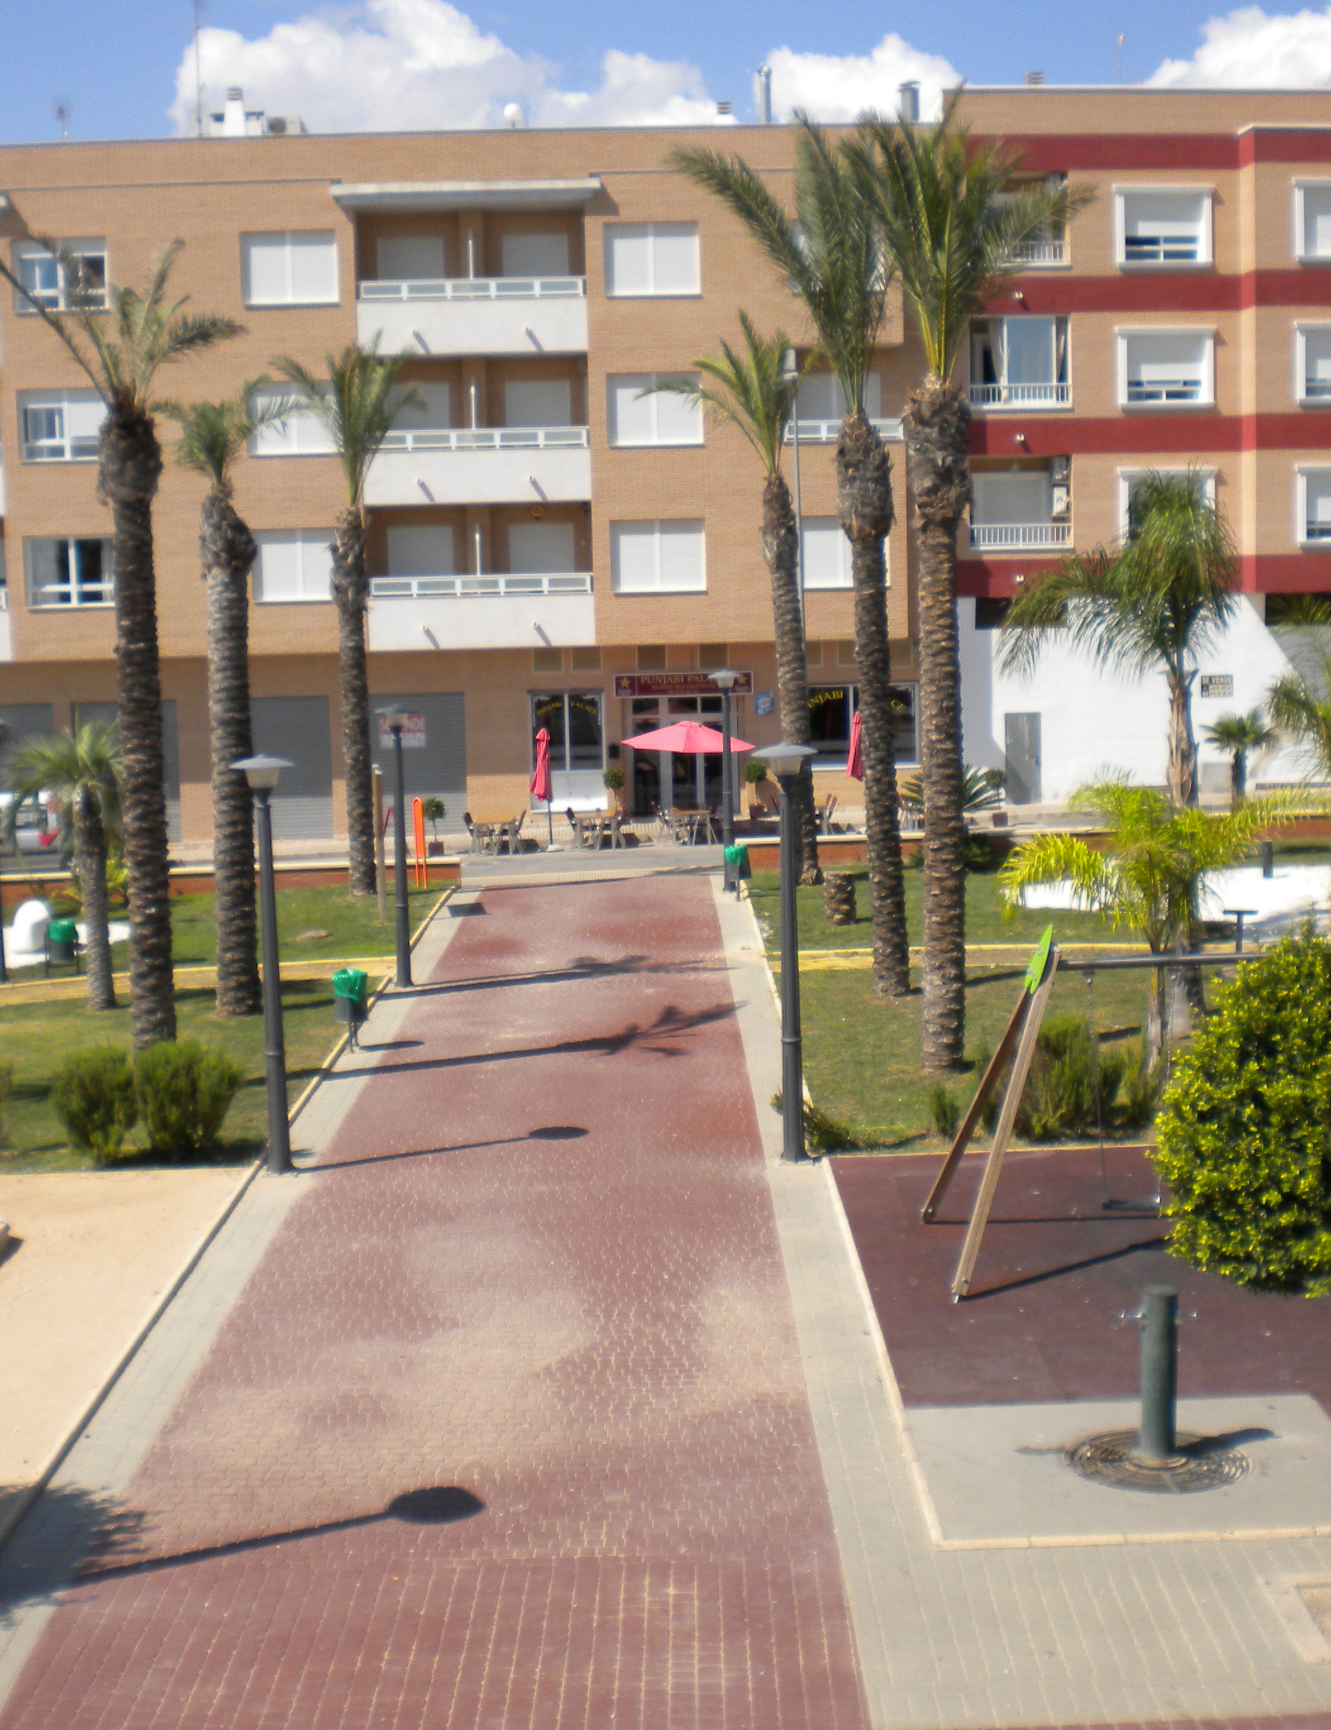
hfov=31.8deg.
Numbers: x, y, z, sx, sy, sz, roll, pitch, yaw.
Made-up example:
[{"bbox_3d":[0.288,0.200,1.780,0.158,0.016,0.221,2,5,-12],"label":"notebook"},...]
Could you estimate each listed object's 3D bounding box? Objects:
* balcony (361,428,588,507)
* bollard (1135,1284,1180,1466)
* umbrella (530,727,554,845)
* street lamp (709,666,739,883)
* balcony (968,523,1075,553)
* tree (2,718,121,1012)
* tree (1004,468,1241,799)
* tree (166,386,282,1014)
[{"bbox_3d":[-3.898,-8.369,49.295,4.680,1.580,1.400,-1,7,0],"label":"balcony"},{"bbox_3d":[2.815,2.899,13.294,0.210,1.000,0.210,-1,5,0],"label":"bollard"},{"bbox_3d":[-2.251,-1.533,45.964,0.460,2.334,0.460,-1,6,0],"label":"umbrella"},{"bbox_3d":[1.034,-1.469,40.246,0.560,3.700,0.560,-1,5,0],"label":"street lamp"},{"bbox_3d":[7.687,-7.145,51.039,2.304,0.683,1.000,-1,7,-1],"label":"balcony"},{"bbox_3d":[-7.272,0.026,29.082,1.750,3.527,1.750,-1,6,0],"label":"tree"},{"bbox_3d":[5.301,-1.293,26.199,2.650,6.117,2.650,-1,6,0],"label":"tree"},{"bbox_3d":[-5.224,-1.940,27.919,1.650,7.451,1.650,-1,6,0],"label":"tree"}]

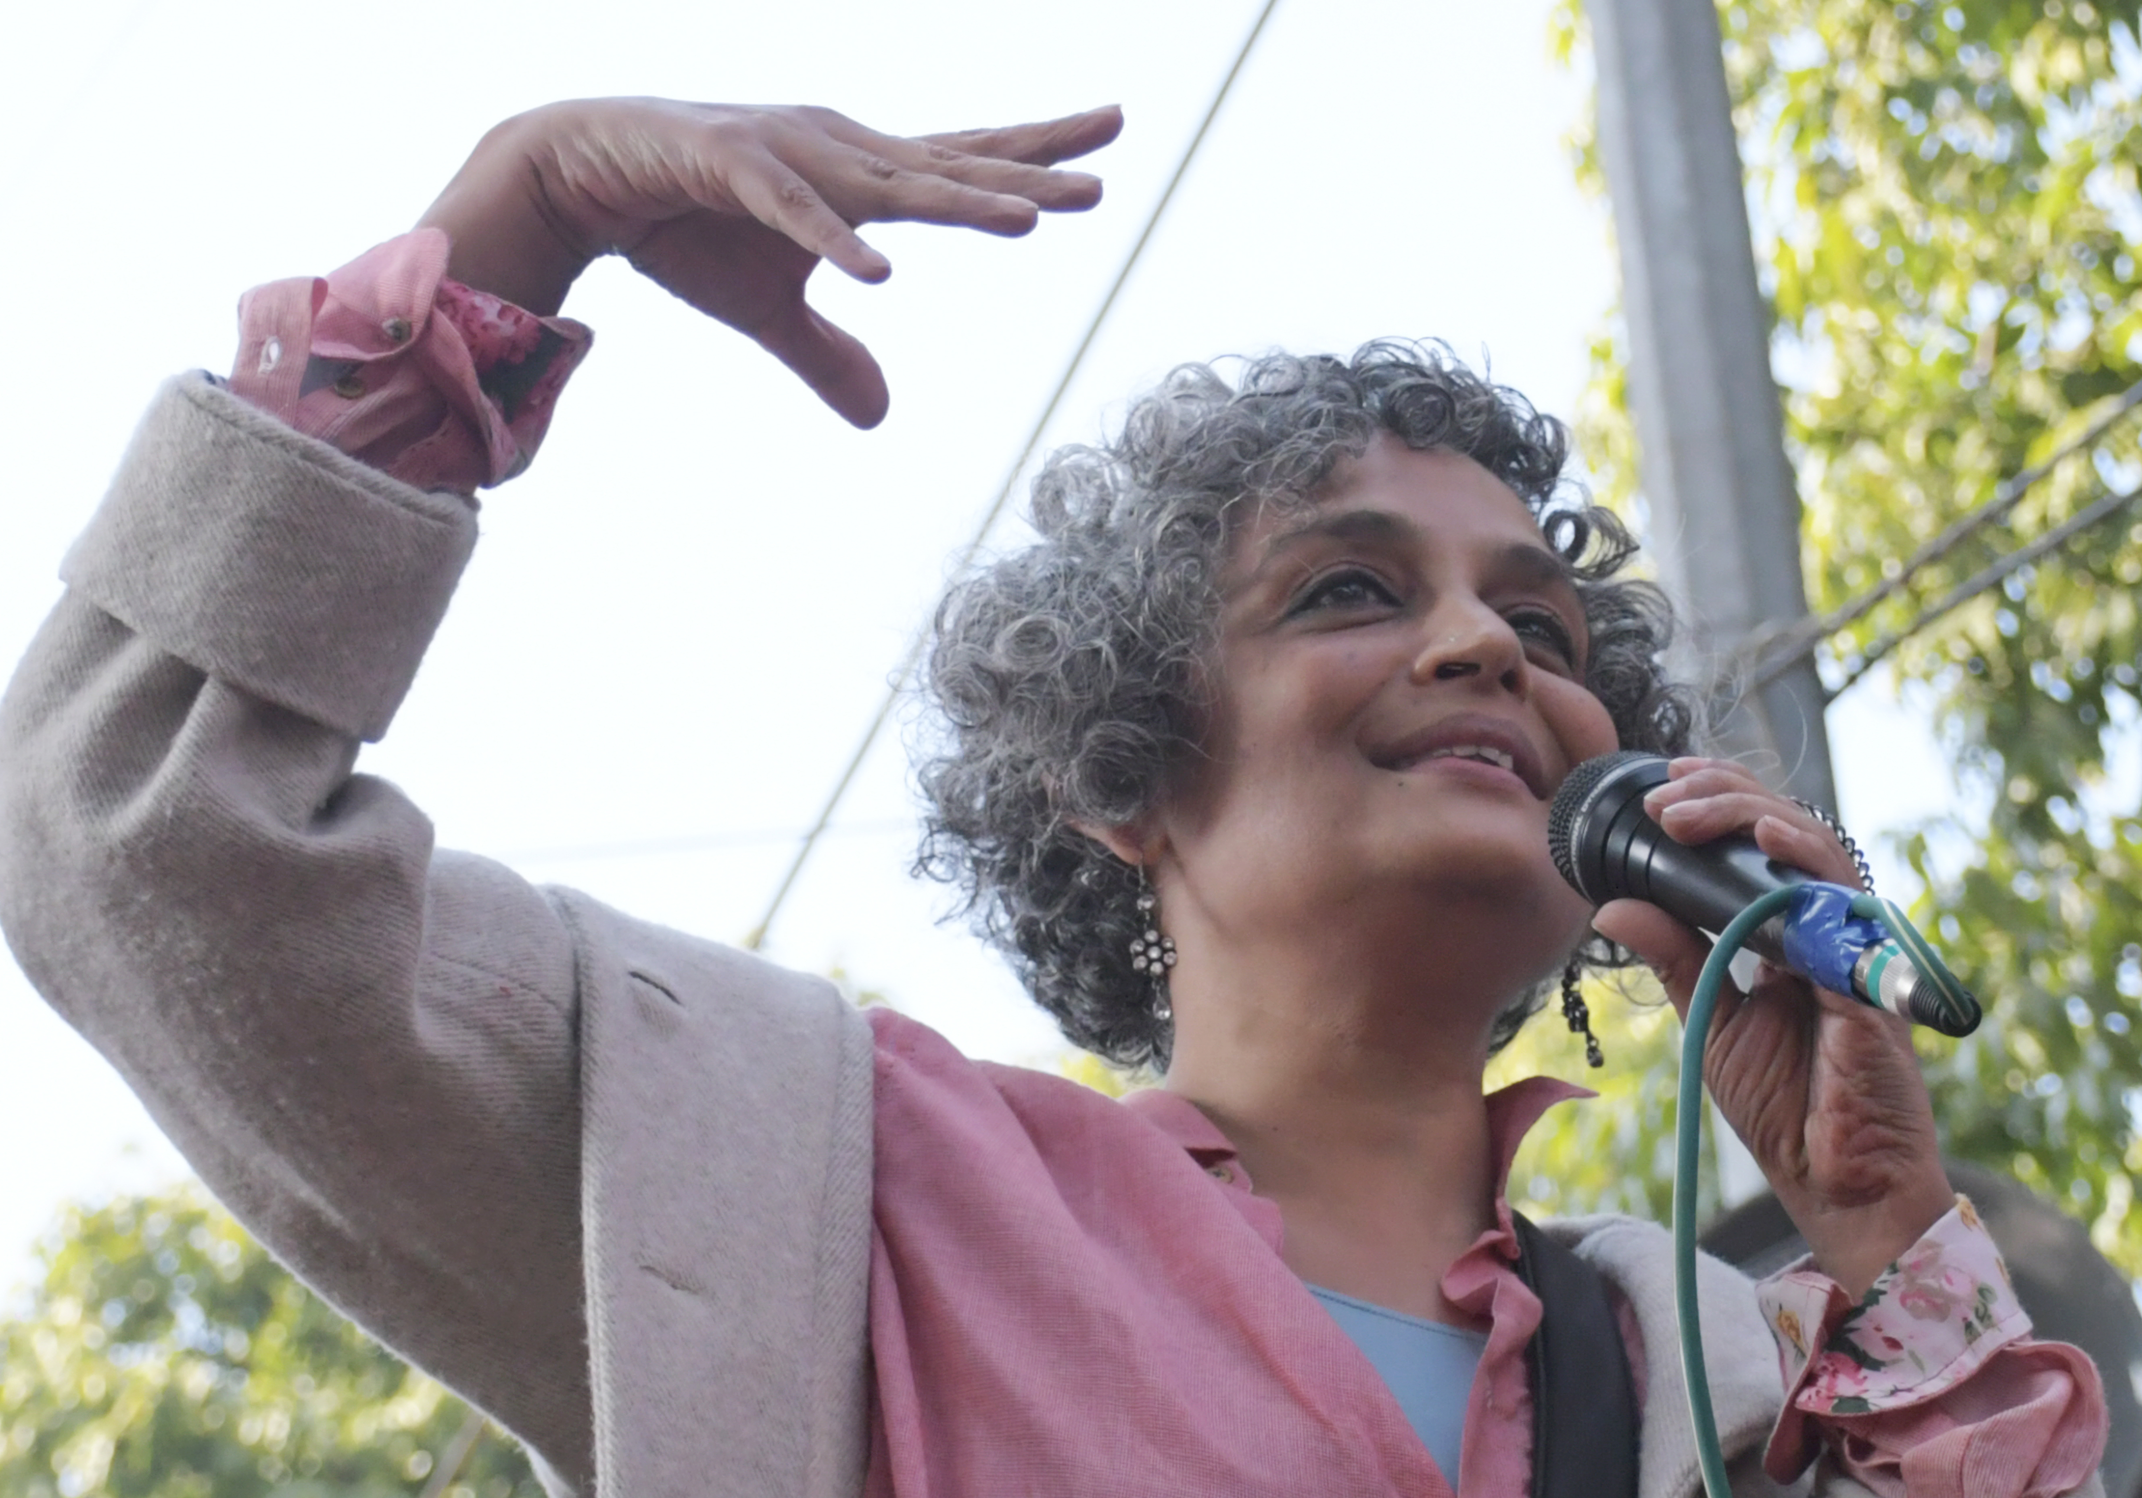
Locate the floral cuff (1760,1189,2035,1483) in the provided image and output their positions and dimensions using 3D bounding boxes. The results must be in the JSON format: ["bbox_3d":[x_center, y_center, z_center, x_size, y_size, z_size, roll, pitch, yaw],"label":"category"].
[{"bbox_3d":[0.253,0.182,0.980,0.087,0.078,0.085,-18,-12,15],"label":"floral cuff"}]

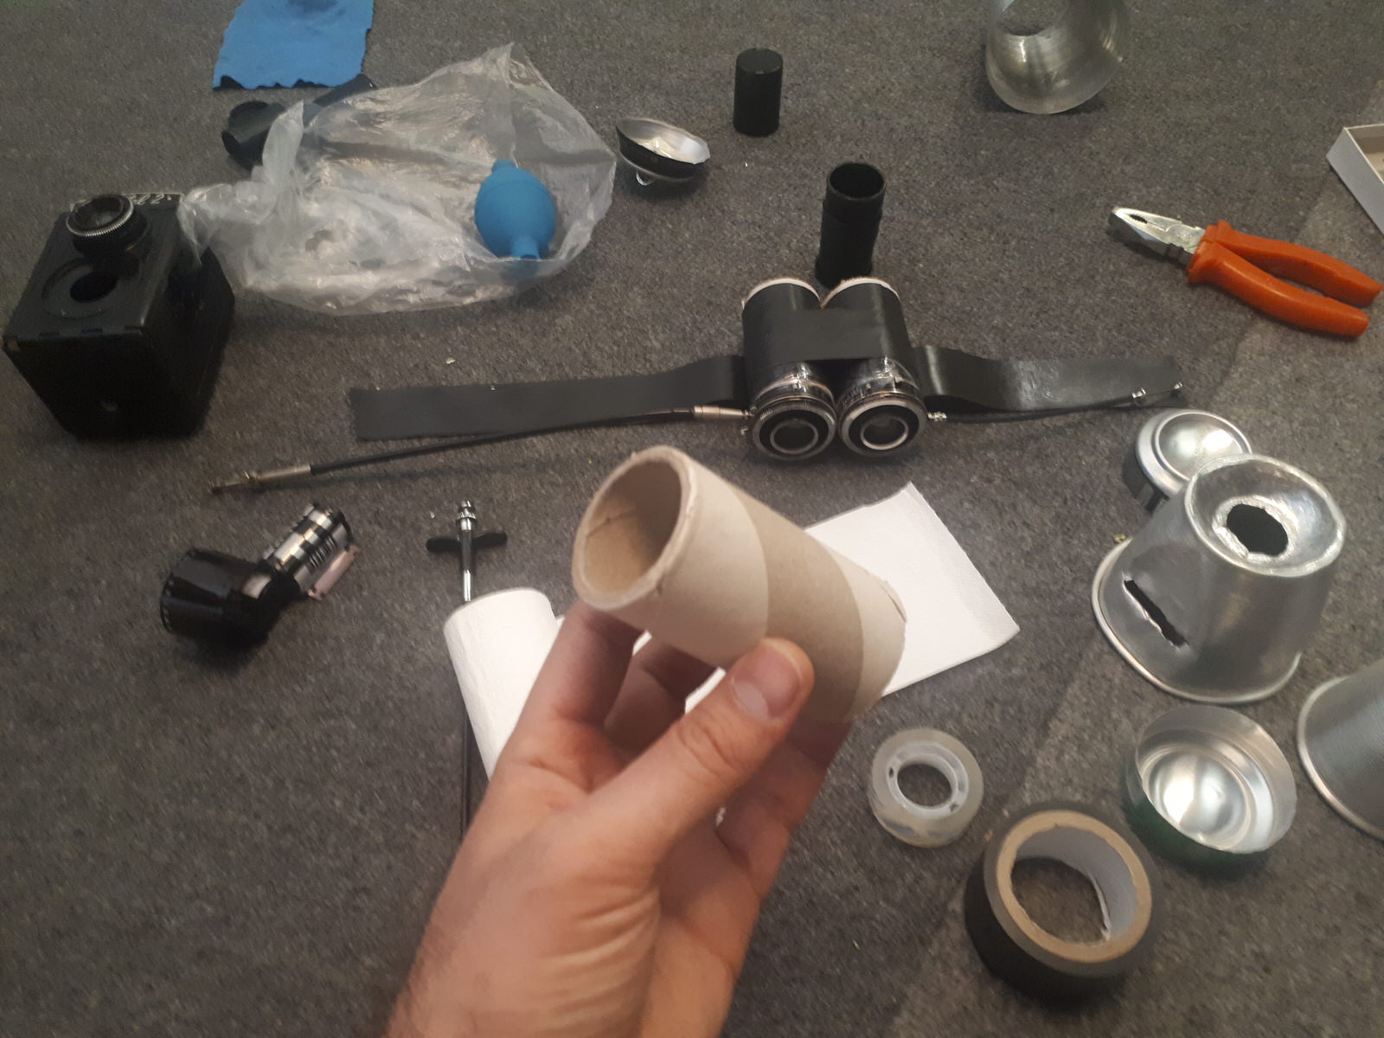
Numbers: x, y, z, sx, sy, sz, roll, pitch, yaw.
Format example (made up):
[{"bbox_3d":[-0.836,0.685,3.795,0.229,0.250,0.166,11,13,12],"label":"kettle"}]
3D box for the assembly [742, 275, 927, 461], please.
[{"bbox_3d":[0.080,-0.090,0.619,0.100,0.050,0.100,-2,54,0],"label":"assembly"}]

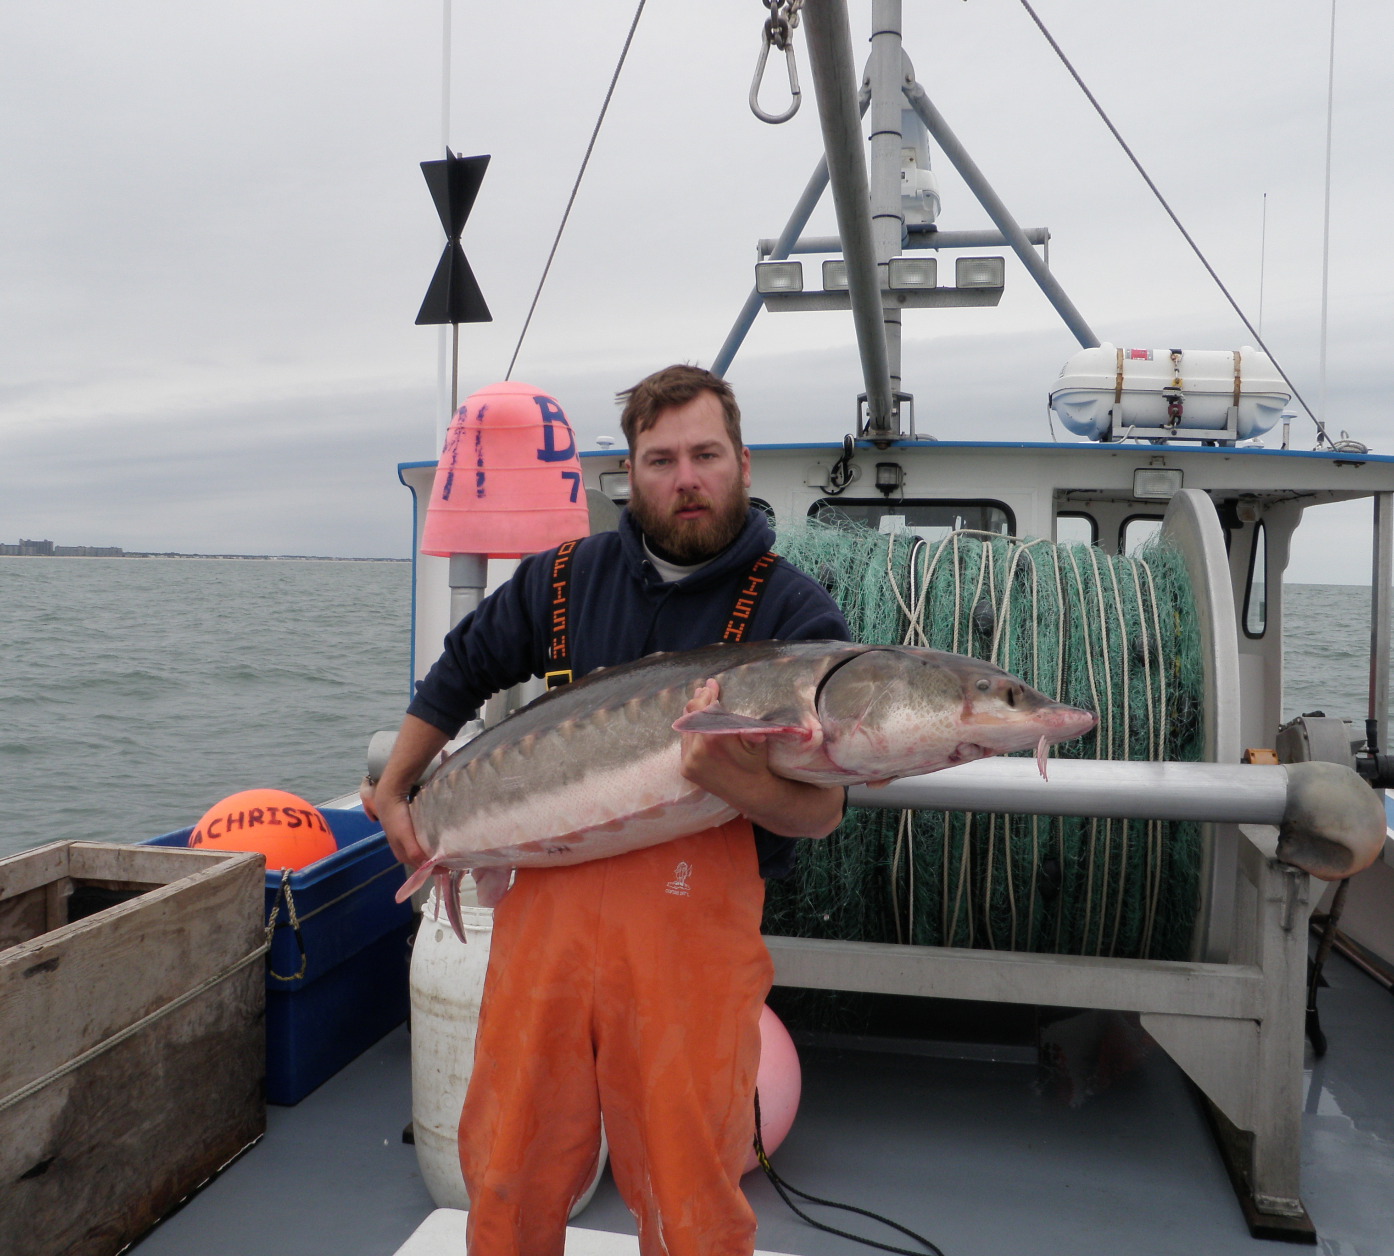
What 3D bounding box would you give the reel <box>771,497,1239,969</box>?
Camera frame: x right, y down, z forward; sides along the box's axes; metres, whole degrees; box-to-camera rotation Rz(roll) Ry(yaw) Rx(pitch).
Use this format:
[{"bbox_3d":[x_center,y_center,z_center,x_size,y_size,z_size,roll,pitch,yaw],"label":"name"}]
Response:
[{"bbox_3d":[0.542,0.309,4.238,1.780,1.230,1.230,2,2,9],"label":"reel"}]

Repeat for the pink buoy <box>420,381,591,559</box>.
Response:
[{"bbox_3d":[-0.538,-0.442,3.800,0.477,0.500,0.477,2,2,9],"label":"pink buoy"}]

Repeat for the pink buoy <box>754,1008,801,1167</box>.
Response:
[{"bbox_3d":[0.015,1.131,3.381,0.480,0.480,0.480,2,2,9],"label":"pink buoy"}]

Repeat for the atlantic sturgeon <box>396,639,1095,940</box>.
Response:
[{"bbox_3d":[0.061,0.173,1.820,0.970,0.290,0.250,-8,-11,5],"label":"atlantic sturgeon"}]

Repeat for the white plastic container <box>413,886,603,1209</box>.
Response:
[{"bbox_3d":[-0.458,0.996,3.294,0.485,0.735,0.485,2,2,9],"label":"white plastic container"}]

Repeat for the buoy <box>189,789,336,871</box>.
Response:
[{"bbox_3d":[-1.322,0.726,4.130,0.470,0.480,0.470,2,2,9],"label":"buoy"}]

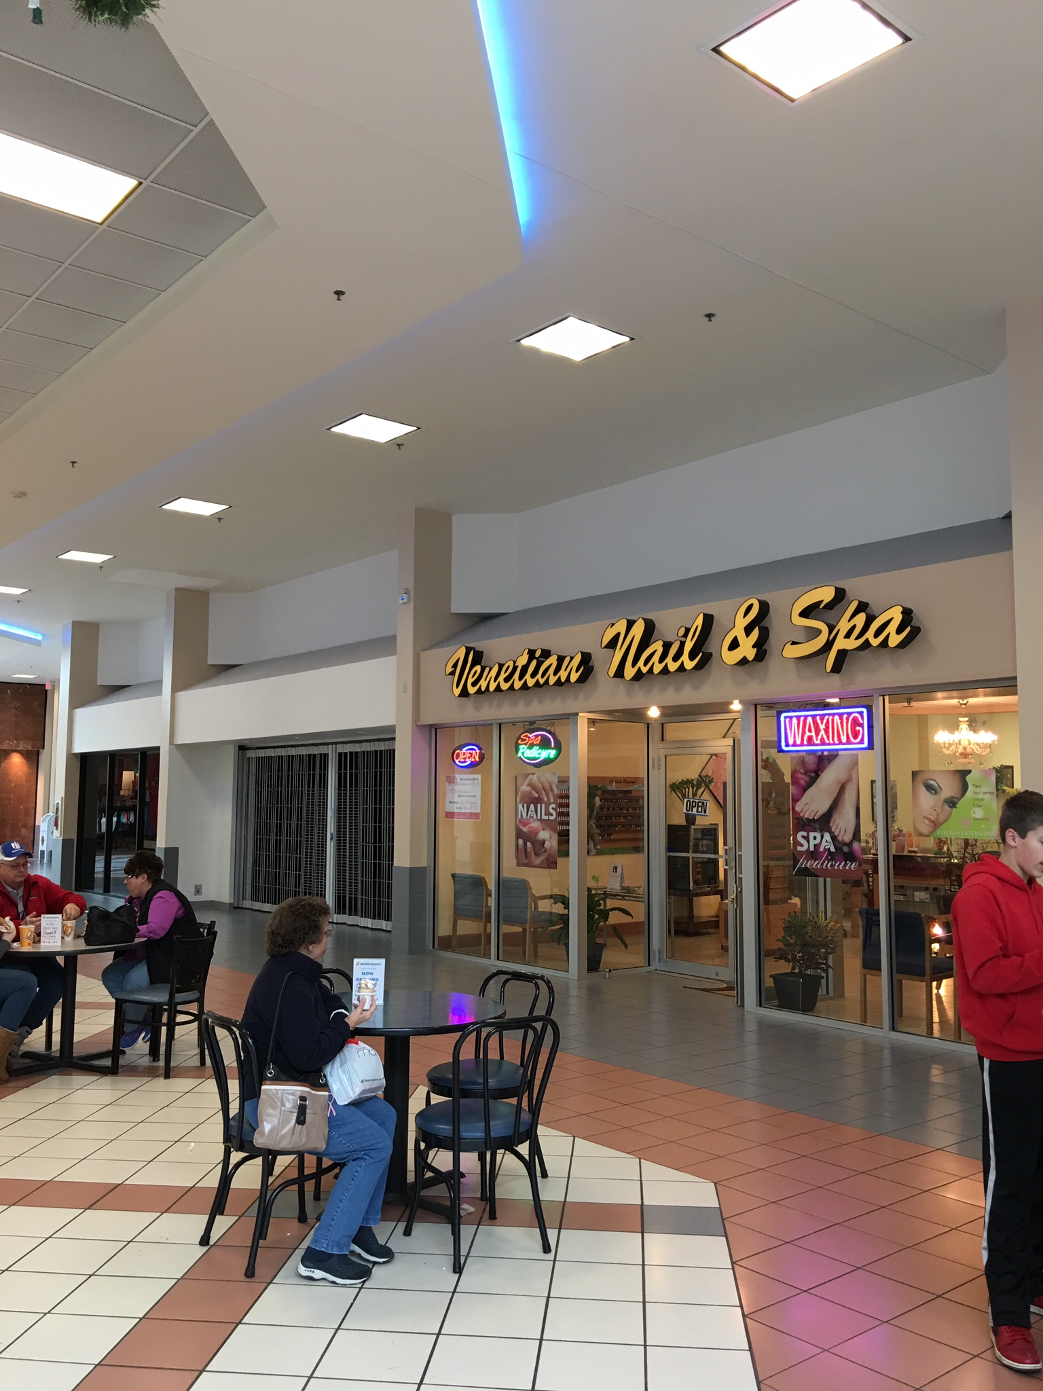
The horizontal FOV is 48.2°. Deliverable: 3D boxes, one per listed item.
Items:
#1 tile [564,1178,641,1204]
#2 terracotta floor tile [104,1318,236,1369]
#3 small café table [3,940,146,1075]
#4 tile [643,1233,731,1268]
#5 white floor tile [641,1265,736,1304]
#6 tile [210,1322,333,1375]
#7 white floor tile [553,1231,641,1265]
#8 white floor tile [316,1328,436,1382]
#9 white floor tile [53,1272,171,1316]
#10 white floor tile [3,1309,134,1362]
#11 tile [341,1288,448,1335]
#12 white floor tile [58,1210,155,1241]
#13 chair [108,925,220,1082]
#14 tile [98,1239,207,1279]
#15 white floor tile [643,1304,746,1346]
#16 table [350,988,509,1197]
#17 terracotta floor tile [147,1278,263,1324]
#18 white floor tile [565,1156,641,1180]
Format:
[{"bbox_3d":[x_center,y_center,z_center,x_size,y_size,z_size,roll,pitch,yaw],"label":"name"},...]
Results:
[{"bbox_3d":[0.346,2.070,4.855,0.305,0.010,0.302,0,-5,5],"label":"tile"},{"bbox_3d":[-1.016,1.891,3.382,0.300,0.015,0.300,0,-6,5],"label":"terracotta floor tile"},{"bbox_3d":[-2.807,1.843,6.940,1.030,0.745,1.030,0,-6,5],"label":"small café table"},{"bbox_3d":[0.589,1.992,4.177,0.299,0.010,0.299,0,-6,5],"label":"tile"},{"bbox_3d":[0.564,1.968,3.879,0.301,0.012,0.297,0,-5,5],"label":"white floor tile"},{"bbox_3d":[-0.728,1.933,3.432,0.305,0.010,0.302,0,-5,5],"label":"tile"},{"bbox_3d":[0.288,2.015,4.251,0.305,0.010,0.302,0,-5,5],"label":"white floor tile"},{"bbox_3d":[-0.414,1.901,3.351,0.299,0.010,0.299,0,-6,5],"label":"white floor tile"},{"bbox_3d":[-1.292,1.921,3.713,0.300,0.015,0.300,0,-6,5],"label":"white floor tile"},{"bbox_3d":[-1.331,1.900,3.437,0.299,0.010,0.299,0,-6,5],"label":"white floor tile"},{"bbox_3d":[-0.385,1.931,3.655,0.299,0.010,0.299,0,-6,5],"label":"tile"},{"bbox_3d":[-1.551,1.991,4.378,0.299,0.010,0.299,0,-6,5],"label":"white floor tile"},{"bbox_3d":[-2.130,1.828,6.993,0.460,0.820,0.420,-1,-6,18],"label":"chair"},{"bbox_3d":[-1.289,1.989,4.096,0.305,0.010,0.302,0,-5,5],"label":"tile"},{"bbox_3d":[0.530,1.921,3.542,0.300,0.015,0.300,0,-6,5],"label":"white floor tile"},{"bbox_3d":[-0.498,1.648,4.696,0.910,0.762,0.910,0,-5,0],"label":"table"},{"bbox_3d":[-0.997,1.940,3.724,0.301,0.012,0.297,0,-5,5],"label":"terracotta floor tile"},{"bbox_3d":[0.375,2.098,5.158,0.305,0.010,0.302,0,-5,5],"label":"white floor tile"}]

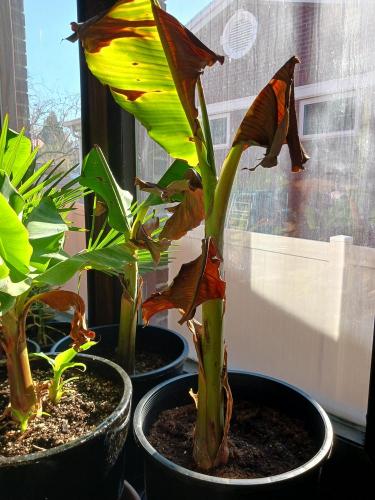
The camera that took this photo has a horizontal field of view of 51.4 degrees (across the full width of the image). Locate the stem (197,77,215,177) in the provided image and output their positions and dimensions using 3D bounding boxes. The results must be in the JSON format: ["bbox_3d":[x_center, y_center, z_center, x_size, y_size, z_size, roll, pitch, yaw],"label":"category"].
[{"bbox_3d":[0.026,-0.169,0.535,0.015,0.136,0.016,-10,5,0],"label":"stem"}]

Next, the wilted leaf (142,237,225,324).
[{"bbox_3d":[-0.005,0.040,0.525,0.106,0.113,0.070,2,9,9],"label":"wilted leaf"}]

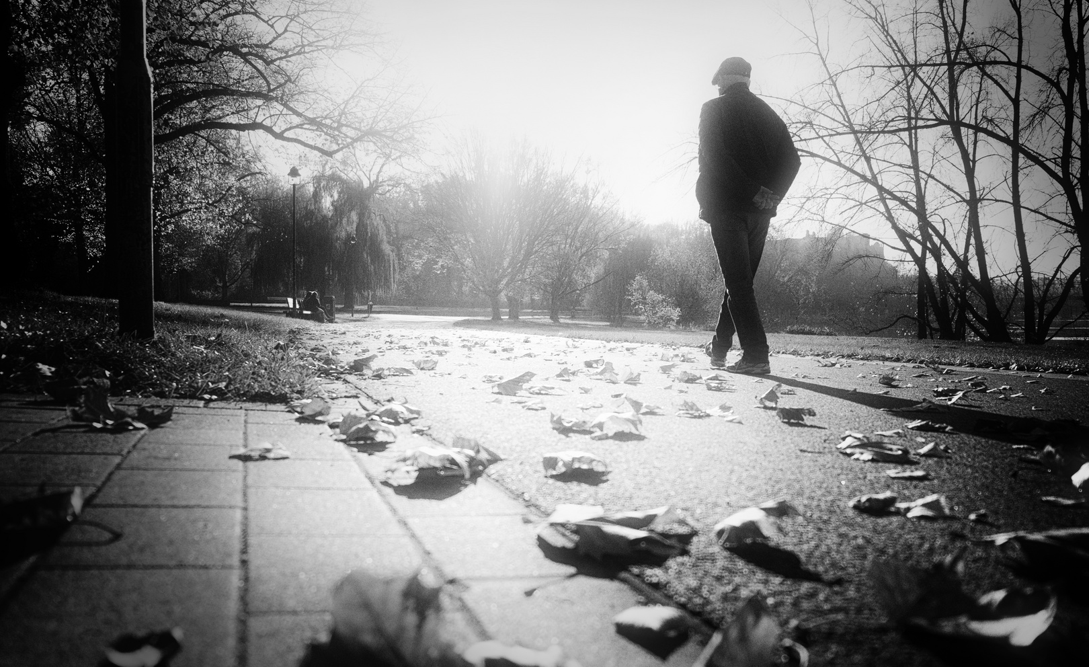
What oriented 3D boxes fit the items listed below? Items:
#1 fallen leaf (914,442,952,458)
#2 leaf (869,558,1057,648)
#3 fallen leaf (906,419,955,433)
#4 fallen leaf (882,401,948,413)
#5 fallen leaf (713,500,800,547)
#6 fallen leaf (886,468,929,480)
[{"bbox_3d":[0.834,0.248,1.754,0.079,0.024,0.065,1,1,25],"label":"fallen leaf"},{"bbox_3d":[0.318,0.205,0.620,0.125,0.040,0.080,2,1,27],"label":"leaf"},{"bbox_3d":[0.921,0.222,1.950,0.110,0.025,0.070,2,1,25],"label":"fallen leaf"},{"bbox_3d":[1.208,0.238,2.658,0.219,0.021,0.120,1,1,24],"label":"fallen leaf"},{"bbox_3d":[0.276,0.245,1.062,0.113,0.037,0.095,1,1,15],"label":"fallen leaf"},{"bbox_3d":[0.667,0.256,1.498,0.078,0.012,0.055,1,1,24],"label":"fallen leaf"}]

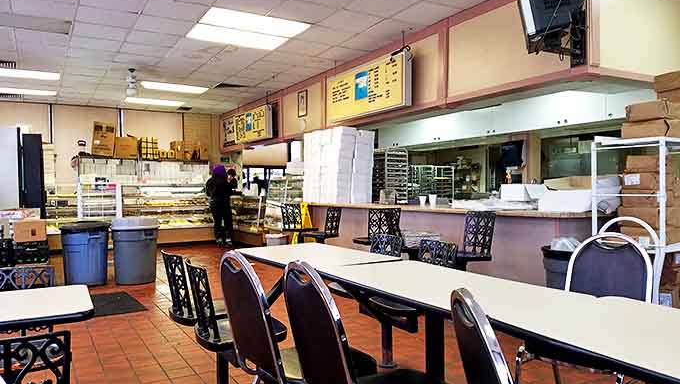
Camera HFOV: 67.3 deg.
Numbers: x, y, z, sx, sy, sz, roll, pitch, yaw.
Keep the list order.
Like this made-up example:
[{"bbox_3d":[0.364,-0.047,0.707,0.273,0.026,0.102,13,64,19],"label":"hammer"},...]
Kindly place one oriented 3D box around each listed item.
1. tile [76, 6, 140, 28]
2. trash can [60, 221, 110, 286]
[{"bbox_3d":[-2.599,-1.953,5.708,0.605,0.020,0.605,-1,1,-30],"label":"tile"},{"bbox_3d":[-3.173,0.764,6.372,0.570,0.720,0.570,-1,0,-31],"label":"trash can"}]

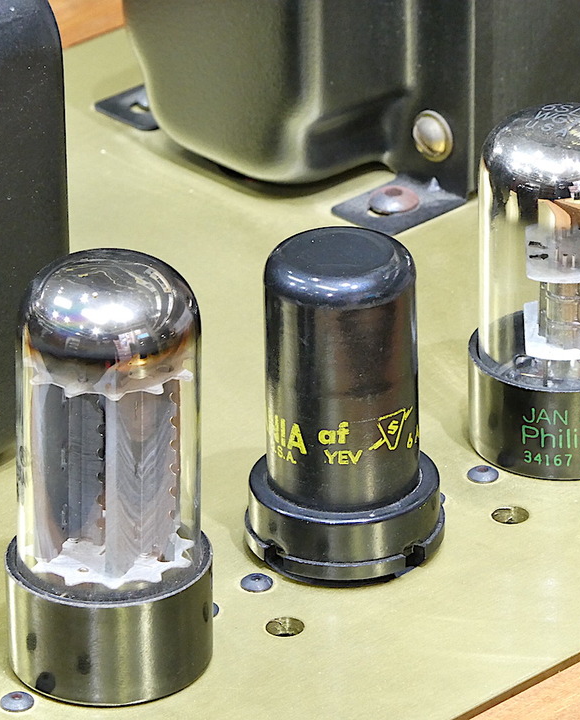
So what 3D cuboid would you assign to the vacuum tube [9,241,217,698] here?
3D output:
[{"bbox_3d":[-0.029,0.016,0.873,0.032,0.070,0.032,-1,28,0],"label":"vacuum tube"}]

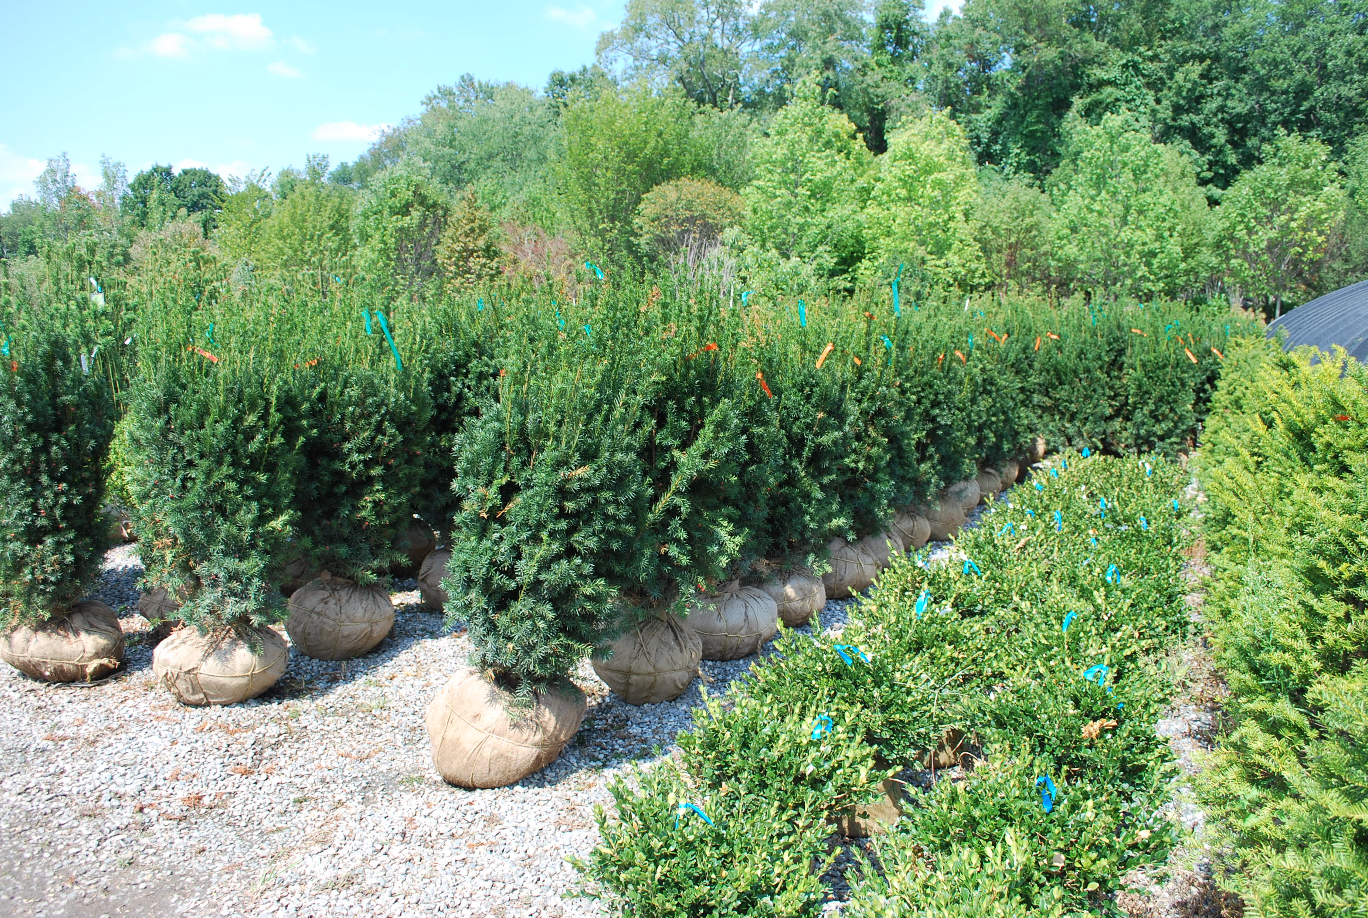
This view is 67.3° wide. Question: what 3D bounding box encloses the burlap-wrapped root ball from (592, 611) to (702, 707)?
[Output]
[{"bbox_3d":[-0.160,0.846,4.370,0.462,0.359,0.462,0,8,0],"label":"burlap-wrapped root ball"}]

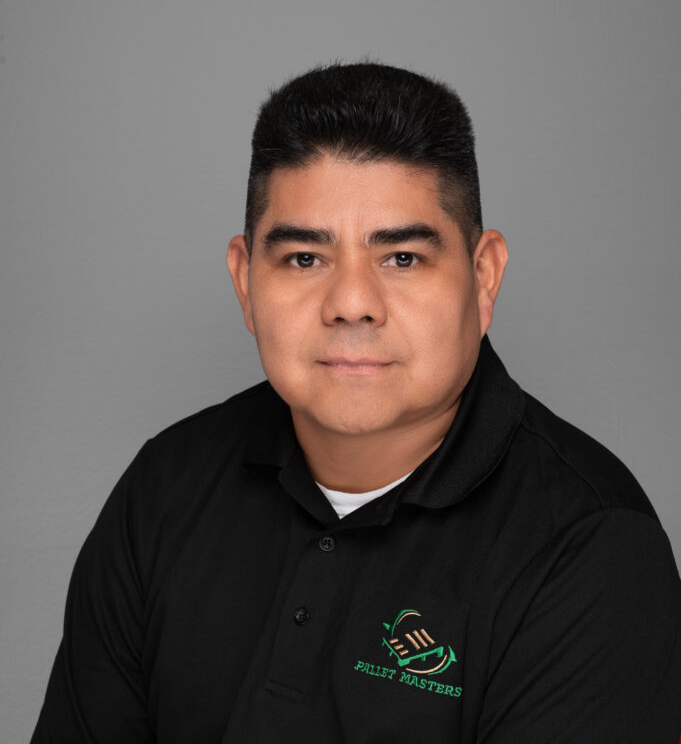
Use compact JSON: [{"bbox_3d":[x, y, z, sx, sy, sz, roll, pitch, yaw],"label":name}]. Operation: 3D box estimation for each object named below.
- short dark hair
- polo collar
[{"bbox_3d":[0.017,-0.139,1.690,0.165,0.157,0.200,0,1,6],"label":"short dark hair"},{"bbox_3d":[0.030,0.037,1.700,0.200,0.130,0.185,1,2,22],"label":"polo collar"}]

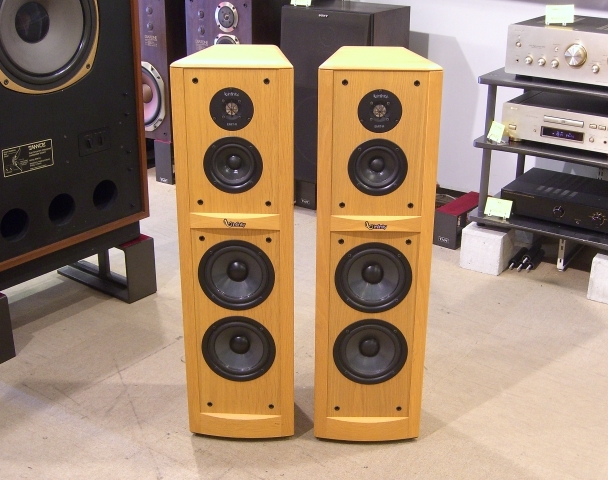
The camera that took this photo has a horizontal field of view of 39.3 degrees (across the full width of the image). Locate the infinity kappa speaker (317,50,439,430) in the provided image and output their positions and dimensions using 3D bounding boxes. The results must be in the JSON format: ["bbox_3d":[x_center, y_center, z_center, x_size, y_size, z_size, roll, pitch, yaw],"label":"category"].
[{"bbox_3d":[0.167,0.026,2.147,0.272,0.974,0.285,1,23,1],"label":"infinity kappa speaker"}]

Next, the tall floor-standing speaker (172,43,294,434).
[{"bbox_3d":[-0.155,0.021,2.155,0.272,0.974,0.285,1,23,2],"label":"tall floor-standing speaker"}]

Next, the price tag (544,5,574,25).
[{"bbox_3d":[0.883,-0.776,2.935,0.101,0.064,0.012,-4,10,-11],"label":"price tag"}]

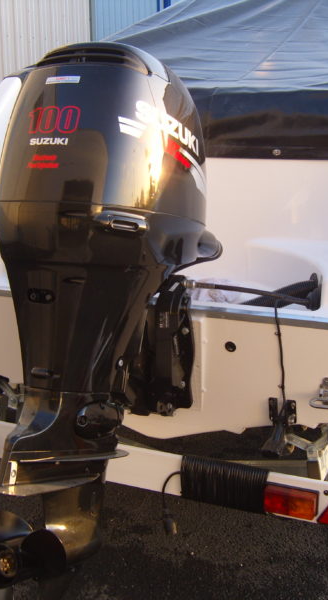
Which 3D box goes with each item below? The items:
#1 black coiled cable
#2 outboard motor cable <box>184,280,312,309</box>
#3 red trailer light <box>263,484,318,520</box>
[{"bbox_3d":[0.200,0.594,2.634,0.290,0.158,0.045,6,16,21],"label":"black coiled cable"},{"bbox_3d":[0.271,-0.021,2.525,0.420,0.085,0.080,0,15,-1],"label":"outboard motor cable"},{"bbox_3d":[0.393,0.630,2.530,0.170,0.082,0.045,6,16,21],"label":"red trailer light"}]

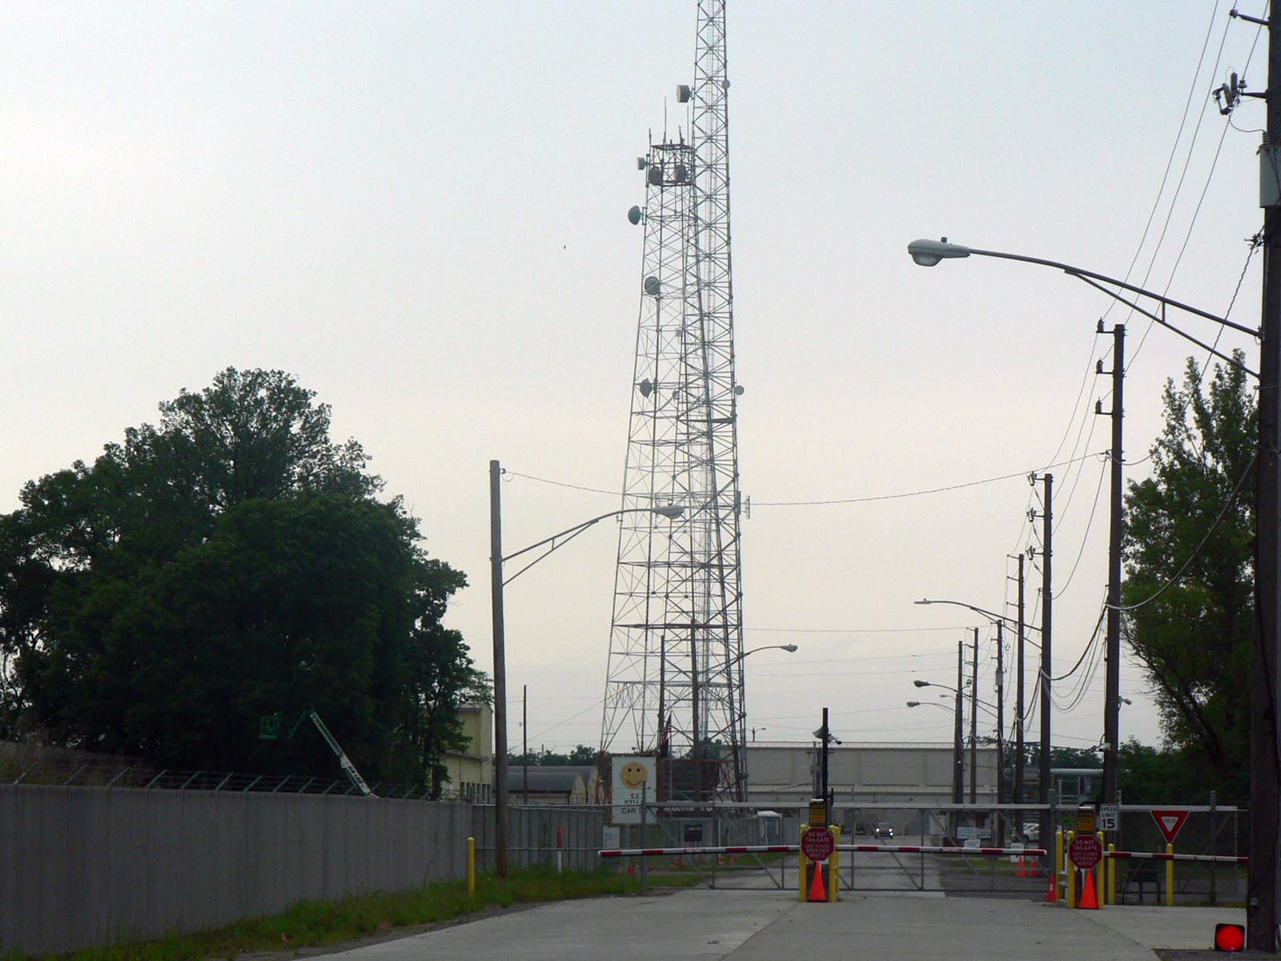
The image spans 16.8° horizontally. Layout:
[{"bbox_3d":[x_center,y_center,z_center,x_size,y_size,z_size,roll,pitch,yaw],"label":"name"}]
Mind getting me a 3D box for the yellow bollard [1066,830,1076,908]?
[{"bbox_3d":[7.740,6.986,77.755,0.130,1.390,0.130,0,-5,0],"label":"yellow bollard"}]

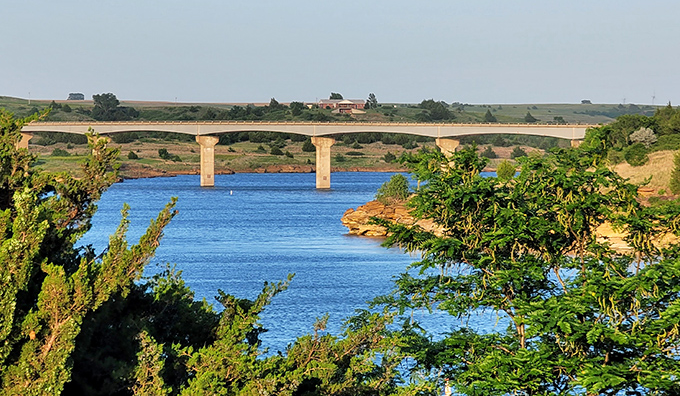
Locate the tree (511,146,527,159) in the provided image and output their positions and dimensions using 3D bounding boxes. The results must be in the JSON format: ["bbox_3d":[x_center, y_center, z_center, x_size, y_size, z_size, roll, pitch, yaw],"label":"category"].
[{"bbox_3d":[74.450,-18.720,1005.000,6.660,5.410,6.240,0,2,0],"label":"tree"}]

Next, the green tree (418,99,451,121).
[{"bbox_3d":[50.330,-46.350,1280.000,16.950,11.650,14.300,0,2,0],"label":"green tree"}]

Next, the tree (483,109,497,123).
[{"bbox_3d":[80.080,-43.670,1290.000,6.940,6.940,6.940,0,2,0],"label":"tree"}]

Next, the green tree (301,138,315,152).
[{"bbox_3d":[-13.560,-22.680,1040.000,6.240,5.600,6.030,0,2,0],"label":"green tree"}]

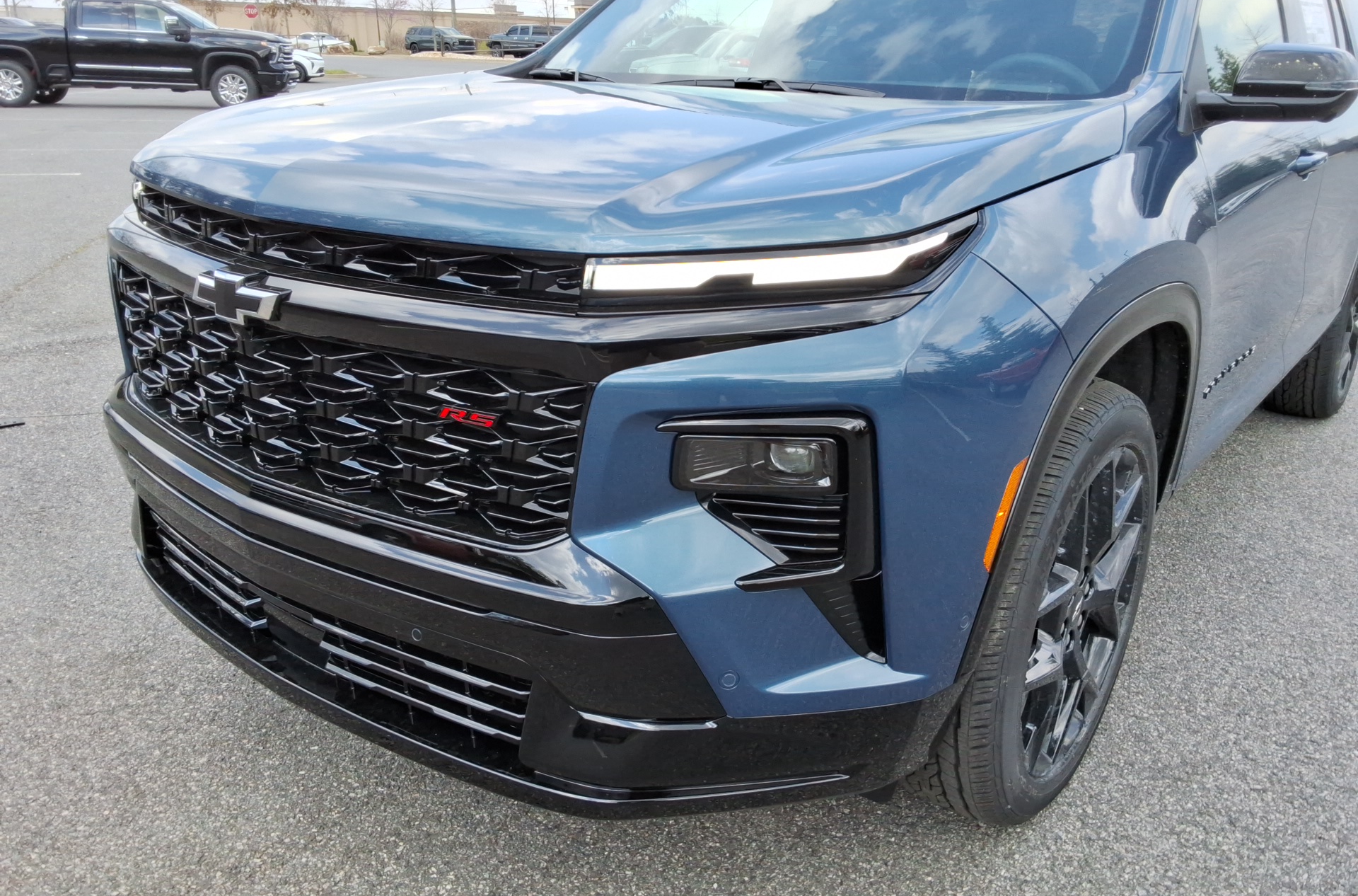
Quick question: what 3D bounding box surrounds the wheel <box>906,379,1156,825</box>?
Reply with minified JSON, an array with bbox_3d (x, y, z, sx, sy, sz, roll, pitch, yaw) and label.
[{"bbox_3d":[0.615,0.247,1.999,0.277,0.800,0.800,16,24,35],"label":"wheel"}]

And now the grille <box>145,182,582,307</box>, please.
[{"bbox_3d":[-0.583,-0.312,1.637,1.100,0.085,0.145,16,24,35],"label":"grille"}]

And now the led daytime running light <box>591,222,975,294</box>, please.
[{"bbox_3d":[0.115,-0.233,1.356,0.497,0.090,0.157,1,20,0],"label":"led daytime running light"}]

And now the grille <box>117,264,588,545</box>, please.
[{"bbox_3d":[-0.605,-0.095,1.692,1.180,0.260,0.150,16,24,35],"label":"grille"}]

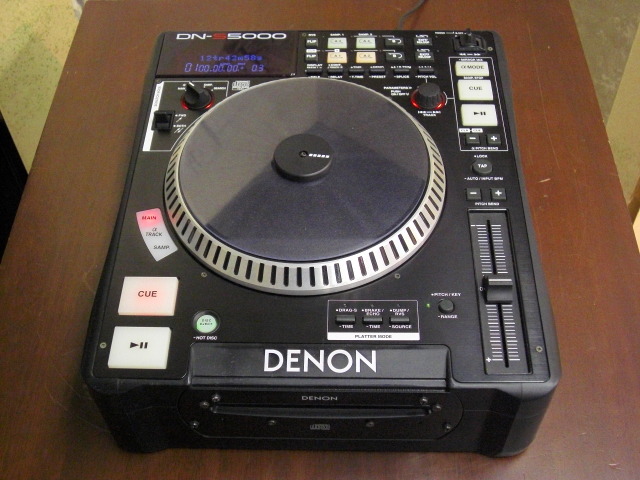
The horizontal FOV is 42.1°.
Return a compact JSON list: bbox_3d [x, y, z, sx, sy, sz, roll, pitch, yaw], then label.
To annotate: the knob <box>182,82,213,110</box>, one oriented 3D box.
[{"bbox_3d":[-0.090,-0.106,0.613,0.020,0.013,0.020,-29,57,-20],"label":"knob"}]

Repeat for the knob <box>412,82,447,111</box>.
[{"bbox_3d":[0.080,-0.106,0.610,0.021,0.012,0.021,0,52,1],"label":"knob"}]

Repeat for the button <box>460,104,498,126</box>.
[{"bbox_3d":[0.116,-0.089,0.602,0.025,0.006,0.021,0,52,1],"label":"button"}]

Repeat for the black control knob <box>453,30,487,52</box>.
[{"bbox_3d":[0.118,-0.158,0.649,0.025,0.014,0.022,0,52,1],"label":"black control knob"}]

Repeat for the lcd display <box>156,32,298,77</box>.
[{"bbox_3d":[-0.071,-0.144,0.652,0.107,0.007,0.051,0,52,1],"label":"lcd display"}]

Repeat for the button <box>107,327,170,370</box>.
[{"bbox_3d":[-0.105,0.064,0.489,0.034,0.006,0.027,0,52,1],"label":"button"}]

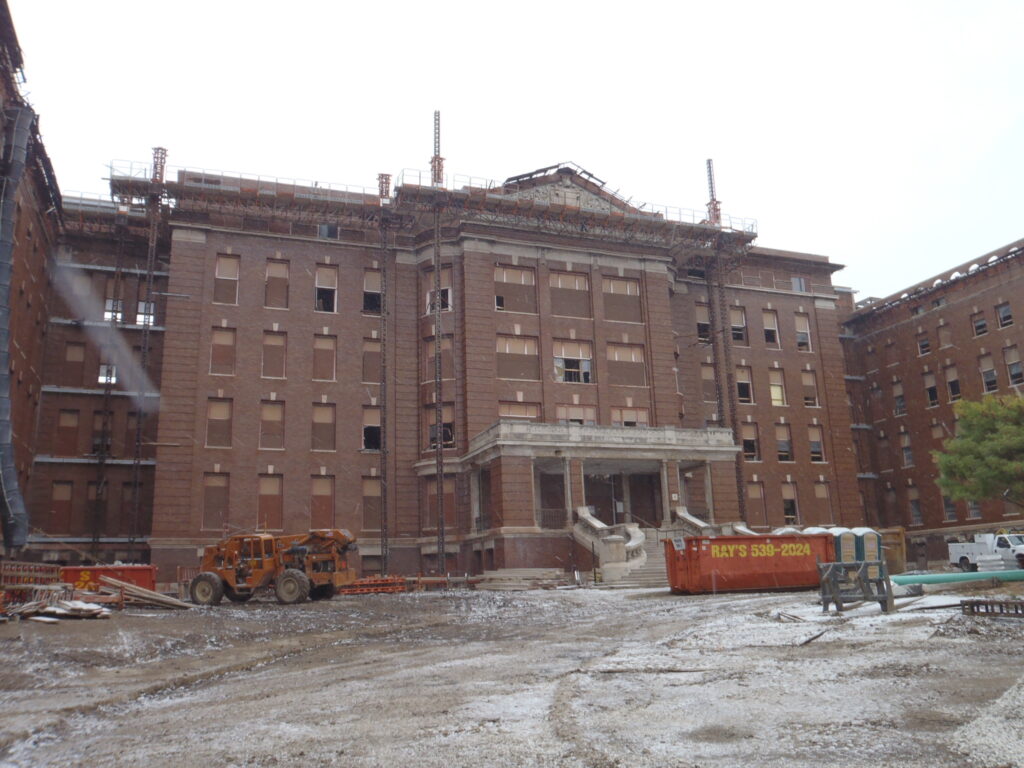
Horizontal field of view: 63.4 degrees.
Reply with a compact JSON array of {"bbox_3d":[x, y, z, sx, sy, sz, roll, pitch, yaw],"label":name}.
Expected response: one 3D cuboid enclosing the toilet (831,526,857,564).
[{"bbox_3d":[14.406,7.659,36.816,1.120,2.320,1.180,3,-14,-18],"label":"toilet"}]

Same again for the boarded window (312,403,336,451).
[{"bbox_3d":[-10.006,2.319,44.138,1.211,2.562,0.160,3,-15,-20],"label":"boarded window"}]

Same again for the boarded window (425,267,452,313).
[{"bbox_3d":[-4.519,-5.708,50.557,2.016,3.034,0.300,-8,-15,23],"label":"boarded window"}]

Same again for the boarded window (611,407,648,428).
[{"bbox_3d":[7.675,2.902,53.367,2.758,2.802,0.200,3,-15,-20],"label":"boarded window"}]

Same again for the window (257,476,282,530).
[{"bbox_3d":[-12.335,6.056,42.274,1.211,2.823,0.160,3,-15,-20],"label":"window"}]

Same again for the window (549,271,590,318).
[{"bbox_3d":[3.337,-5.013,47.143,2.445,2.714,0.170,3,-15,-20],"label":"window"}]

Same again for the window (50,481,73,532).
[{"bbox_3d":[-22.462,6.213,41.342,0.947,2.637,0.170,3,-15,-20],"label":"window"}]

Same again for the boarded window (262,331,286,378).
[{"bbox_3d":[-13.951,-1.686,48.815,1.396,2.855,0.200,3,-15,-21],"label":"boarded window"}]

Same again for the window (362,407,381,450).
[{"bbox_3d":[-7.542,2.456,45.039,1.211,2.562,0.160,3,-15,-20],"label":"window"}]

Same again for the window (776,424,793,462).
[{"bbox_3d":[17.455,3.811,53.194,1.126,2.496,0.170,3,-15,-20],"label":"window"}]

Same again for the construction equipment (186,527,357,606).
[{"bbox_3d":[-8.825,6.866,31.066,6.250,2.590,2.500,-6,-14,15],"label":"construction equipment"}]

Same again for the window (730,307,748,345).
[{"bbox_3d":[16.890,-4.213,61.528,1.396,3.150,0.200,3,-15,-21],"label":"window"}]

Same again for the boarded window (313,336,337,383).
[{"bbox_3d":[-11.220,-1.528,49.842,1.396,2.855,0.200,3,-15,-21],"label":"boarded window"}]

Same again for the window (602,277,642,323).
[{"bbox_3d":[6.650,-4.976,49.525,2.359,2.798,0.160,3,-15,-20],"label":"window"}]

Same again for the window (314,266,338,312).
[{"bbox_3d":[-9.995,-5.140,44.829,1.126,2.714,0.170,3,-15,-20],"label":"window"}]

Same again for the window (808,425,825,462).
[{"bbox_3d":[19.855,3.949,54.089,1.126,2.496,0.170,3,-15,-20],"label":"window"}]

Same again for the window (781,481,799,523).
[{"bbox_3d":[17.577,7.591,52.280,1.126,2.726,0.170,3,-15,-20],"label":"window"}]

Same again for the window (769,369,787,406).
[{"bbox_3d":[17.340,0.261,54.052,1.126,2.483,0.170,3,-15,-20],"label":"window"}]

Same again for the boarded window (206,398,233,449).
[{"bbox_3d":[-14.935,2.043,42.336,1.211,2.562,0.160,3,-15,-20],"label":"boarded window"}]

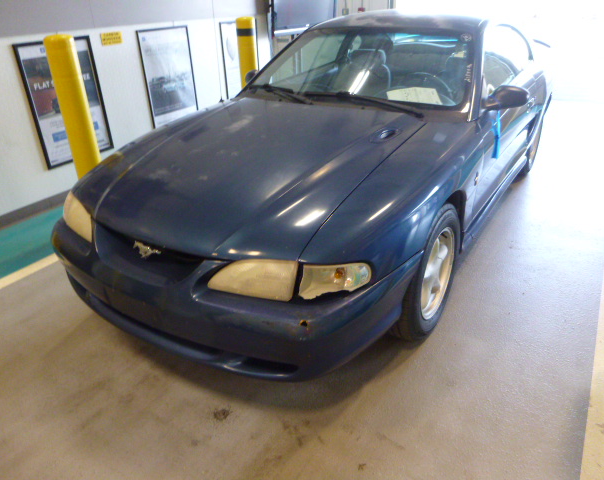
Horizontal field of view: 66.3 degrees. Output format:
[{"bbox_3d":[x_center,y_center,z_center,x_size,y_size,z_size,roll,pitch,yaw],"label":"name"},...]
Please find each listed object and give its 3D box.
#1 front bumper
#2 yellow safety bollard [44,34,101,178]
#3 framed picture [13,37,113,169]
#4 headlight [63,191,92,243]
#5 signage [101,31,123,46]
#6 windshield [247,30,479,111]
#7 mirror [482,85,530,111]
[{"bbox_3d":[-0.470,0.126,2.005,1.780,0.480,0.590,16,33,30],"label":"front bumper"},{"bbox_3d":[-1.586,-0.768,3.322,0.180,1.260,0.180,16,32,29],"label":"yellow safety bollard"},{"bbox_3d":[-1.804,-1.058,3.572,0.025,0.887,0.600,16,32,29],"label":"framed picture"},{"bbox_3d":[-0.976,-0.098,2.023,0.330,0.185,0.150,23,37,38],"label":"headlight"},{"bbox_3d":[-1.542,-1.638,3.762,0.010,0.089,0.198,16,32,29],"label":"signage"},{"bbox_3d":[0.346,-1.065,2.793,1.460,0.150,0.760,16,62,30],"label":"windshield"},{"bbox_3d":[1.038,-0.726,2.368,0.230,0.135,0.150,16,33,30],"label":"mirror"}]

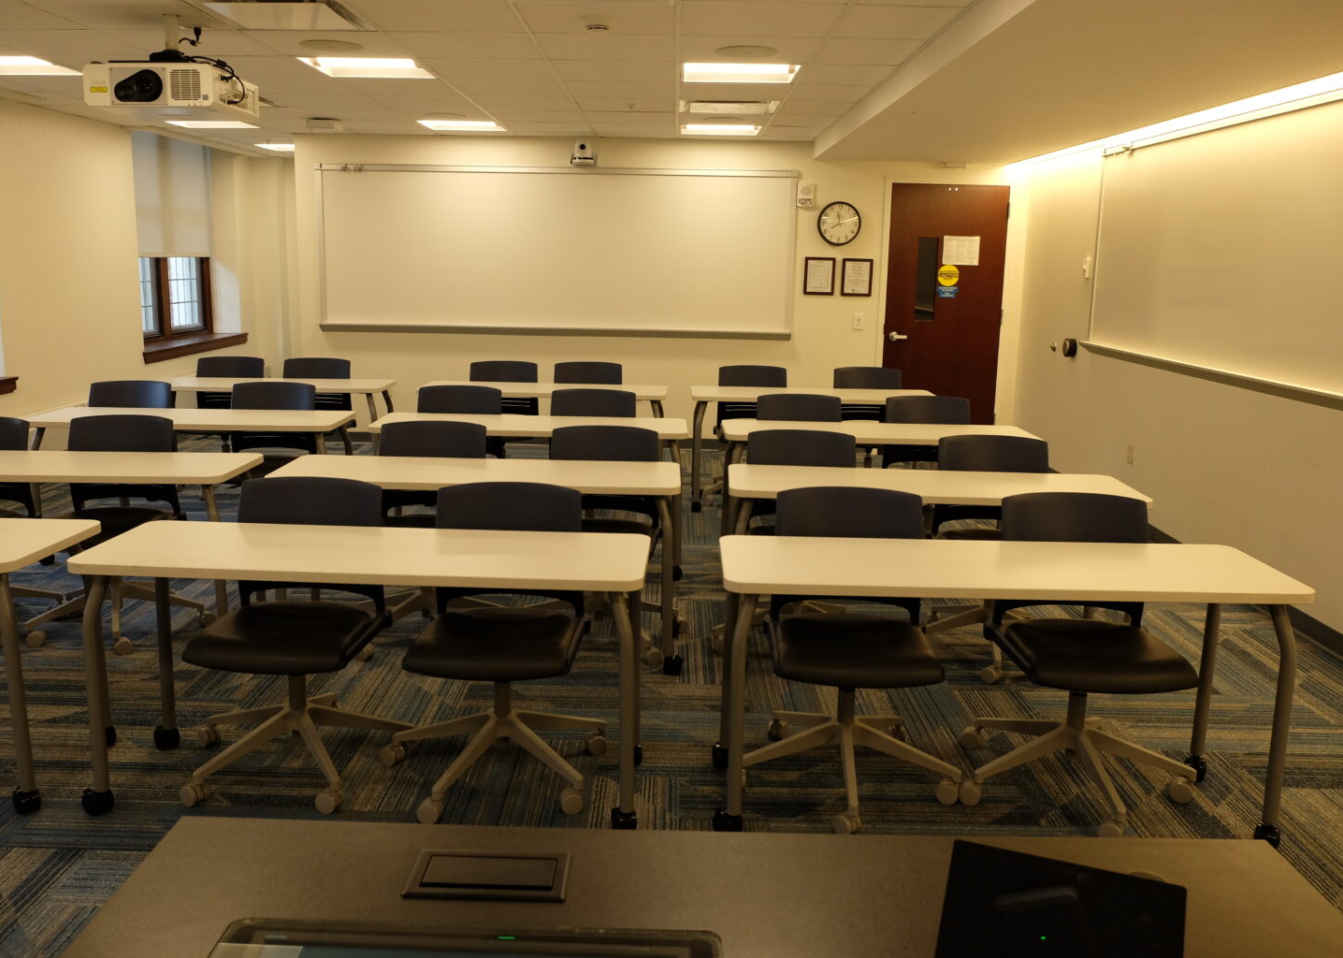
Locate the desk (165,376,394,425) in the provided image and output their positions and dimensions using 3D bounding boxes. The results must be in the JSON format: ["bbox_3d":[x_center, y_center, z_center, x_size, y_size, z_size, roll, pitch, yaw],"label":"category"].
[{"bbox_3d":[-2.512,-0.231,6.698,1.516,0.728,0.485,0,12,-4],"label":"desk"}]

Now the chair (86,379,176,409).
[{"bbox_3d":[-2.905,-0.063,5.557,0.640,0.850,0.620,3,12,7],"label":"chair"}]

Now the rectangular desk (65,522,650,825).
[{"bbox_3d":[-0.832,0.548,3.081,1.520,0.724,0.495,2,12,2],"label":"rectangular desk"}]

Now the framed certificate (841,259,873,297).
[{"bbox_3d":[1.470,-1.585,8.504,0.237,0.288,0.020,1,12,0],"label":"framed certificate"}]

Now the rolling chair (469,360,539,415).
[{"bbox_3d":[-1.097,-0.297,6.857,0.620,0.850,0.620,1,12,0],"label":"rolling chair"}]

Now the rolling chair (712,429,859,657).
[{"bbox_3d":[0.523,0.258,4.357,0.650,0.860,0.650,1,12,0],"label":"rolling chair"}]

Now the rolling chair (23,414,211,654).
[{"bbox_3d":[-2.266,0.197,4.407,0.650,0.860,0.650,1,12,0],"label":"rolling chair"}]

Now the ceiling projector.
[{"bbox_3d":[-1.949,-1.524,4.266,0.498,0.170,0.470,1,12,0],"label":"ceiling projector"}]

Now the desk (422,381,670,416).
[{"bbox_3d":[-0.786,-0.209,6.824,1.524,0.735,0.490,1,12,0],"label":"desk"}]

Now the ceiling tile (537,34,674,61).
[{"bbox_3d":[-0.278,-1.893,4.738,0.610,0.020,0.610,1,12,0],"label":"ceiling tile"}]

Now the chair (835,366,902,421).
[{"bbox_3d":[1.299,-0.278,7.022,0.640,0.850,0.620,1,12,0],"label":"chair"}]

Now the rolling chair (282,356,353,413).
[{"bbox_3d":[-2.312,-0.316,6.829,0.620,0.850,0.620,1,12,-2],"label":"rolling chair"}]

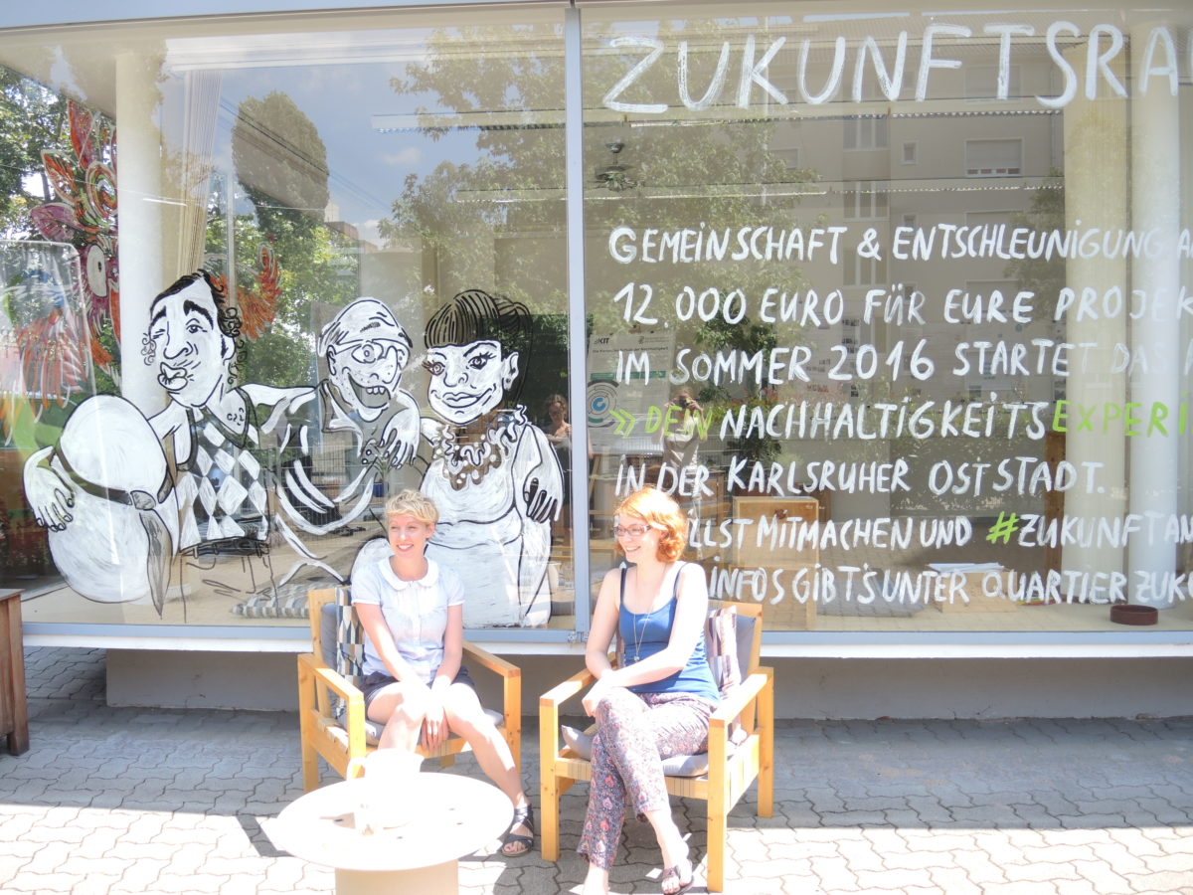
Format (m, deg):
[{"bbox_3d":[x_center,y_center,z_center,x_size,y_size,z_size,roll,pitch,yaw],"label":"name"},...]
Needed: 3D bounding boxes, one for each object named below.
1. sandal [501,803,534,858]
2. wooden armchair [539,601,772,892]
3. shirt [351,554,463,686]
[{"bbox_3d":[-0.247,1.239,3.372,0.092,0.085,0.250,0,4,4],"label":"sandal"},{"bbox_3d":[0.221,0.911,3.377,0.595,0.735,0.620,1,4,24],"label":"wooden armchair"},{"bbox_3d":[-0.652,0.594,3.581,0.395,0.415,0.255,-2,4,-26],"label":"shirt"}]

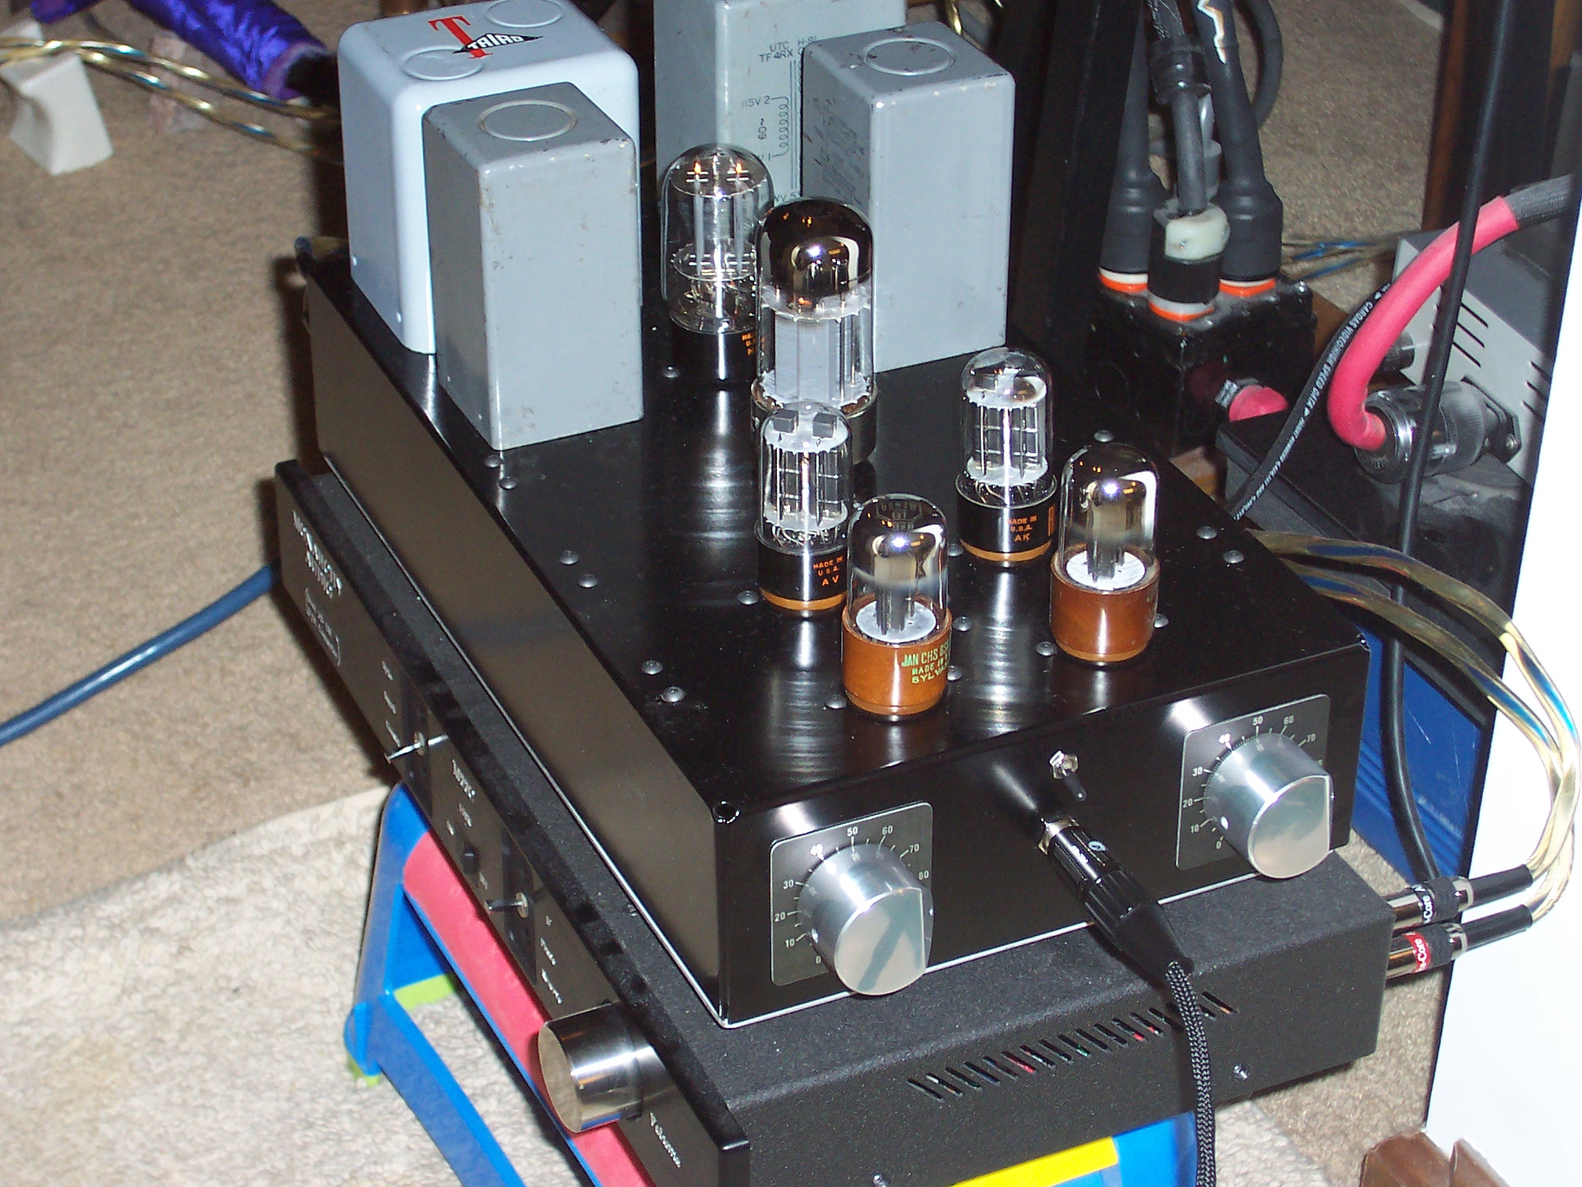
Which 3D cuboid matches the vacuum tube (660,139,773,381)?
[{"bbox_3d":[-0.026,-0.118,1.140,0.040,0.082,0.040,0,31,0],"label":"vacuum tube"}]

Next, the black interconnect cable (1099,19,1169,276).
[{"bbox_3d":[0.165,-0.219,1.565,0.031,0.133,0.031,0,31,0],"label":"black interconnect cable"}]

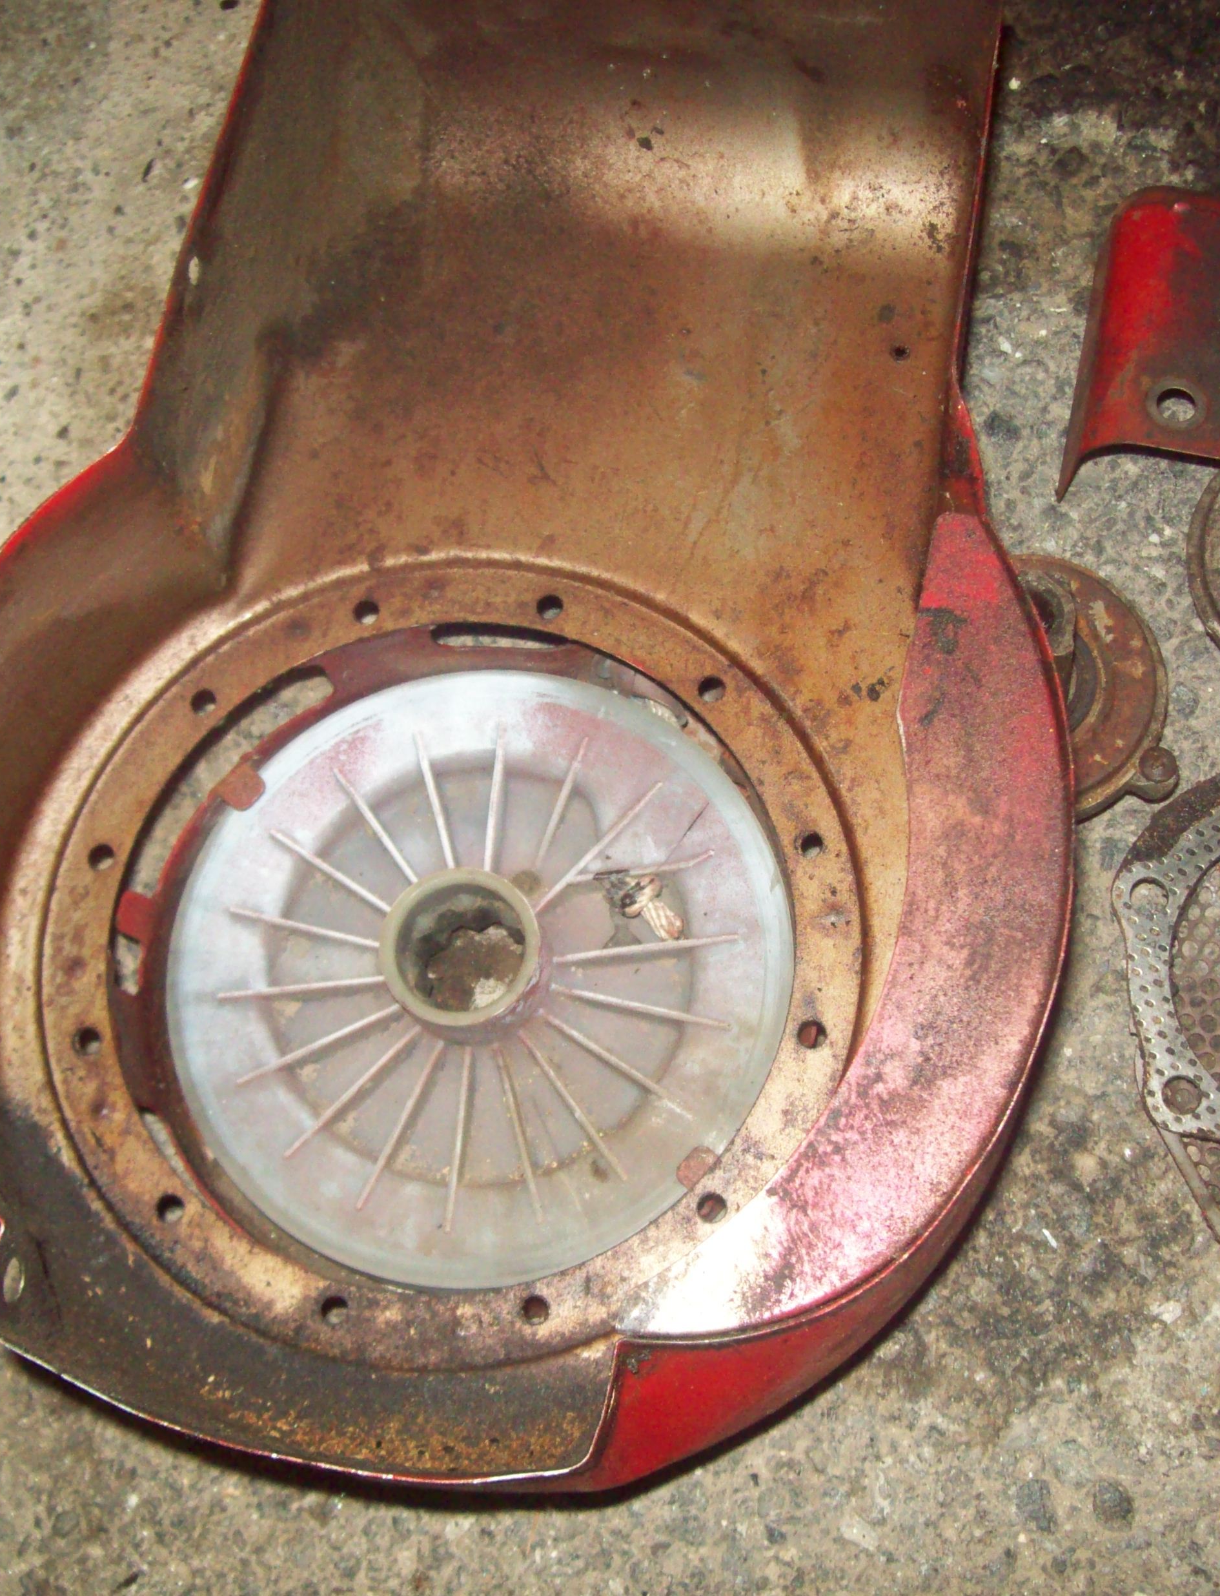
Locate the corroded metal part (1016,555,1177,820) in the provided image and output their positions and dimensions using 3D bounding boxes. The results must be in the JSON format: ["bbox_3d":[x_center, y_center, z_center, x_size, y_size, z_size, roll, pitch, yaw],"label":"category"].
[{"bbox_3d":[0.093,-0.030,0.492,0.078,0.054,0.066,34,80,13],"label":"corroded metal part"}]

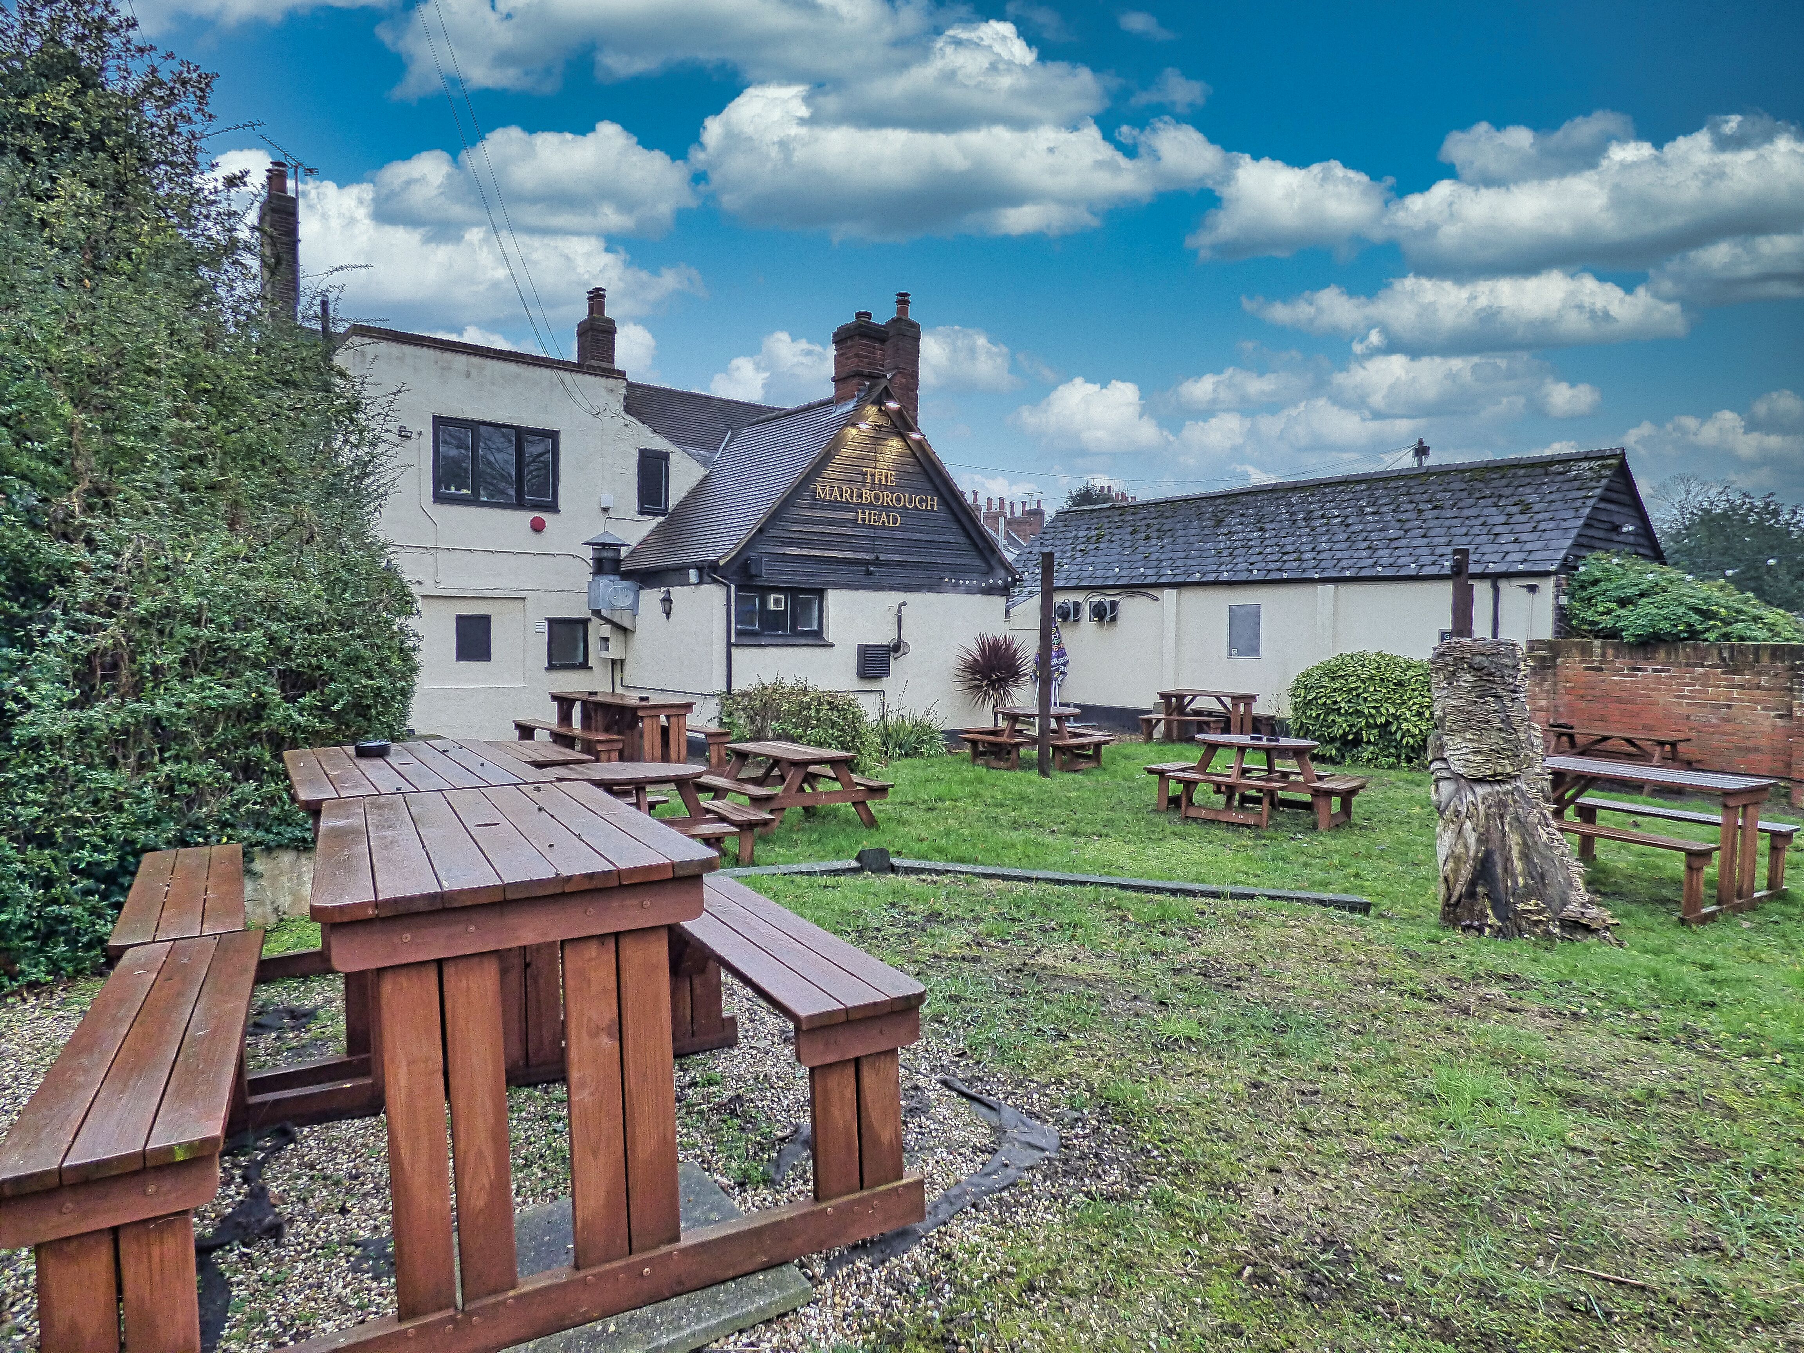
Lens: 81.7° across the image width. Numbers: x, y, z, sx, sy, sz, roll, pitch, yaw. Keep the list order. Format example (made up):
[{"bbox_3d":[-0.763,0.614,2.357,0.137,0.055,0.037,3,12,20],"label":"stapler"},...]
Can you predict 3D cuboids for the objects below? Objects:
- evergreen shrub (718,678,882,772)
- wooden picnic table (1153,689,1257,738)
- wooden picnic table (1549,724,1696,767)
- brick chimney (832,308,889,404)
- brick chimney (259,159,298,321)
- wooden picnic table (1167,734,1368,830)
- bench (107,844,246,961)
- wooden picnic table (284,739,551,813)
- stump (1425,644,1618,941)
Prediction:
[{"bbox_3d":[-1.199,0.579,12.400,1.850,1.080,1.050,-1,3,-39],"label":"evergreen shrub"},{"bbox_3d":[4.466,0.631,15.216,0.680,0.770,1.250,-1,3,-40],"label":"wooden picnic table"},{"bbox_3d":[8.350,1.050,12.200,1.450,0.730,1.340,-1,3,-38],"label":"wooden picnic table"},{"bbox_3d":[-0.592,-4.522,14.700,0.540,1.360,0.660,-1,3,-39],"label":"brick chimney"},{"bbox_3d":[-11.863,-8.126,19.870,0.460,2.950,0.950,-1,3,-39],"label":"brick chimney"},{"bbox_3d":[3.378,0.976,9.986,1.840,0.730,1.840,3,2,37],"label":"wooden picnic table"},{"bbox_3d":[-2.171,0.879,3.183,0.286,0.478,1.213,-2,4,-32],"label":"bench"},{"bbox_3d":[-1.627,0.694,3.452,0.668,0.812,1.227,-2,4,-32],"label":"wooden picnic table"},{"bbox_3d":[3.570,0.610,6.100,0.800,1.640,0.900,-1,3,-30],"label":"stump"}]

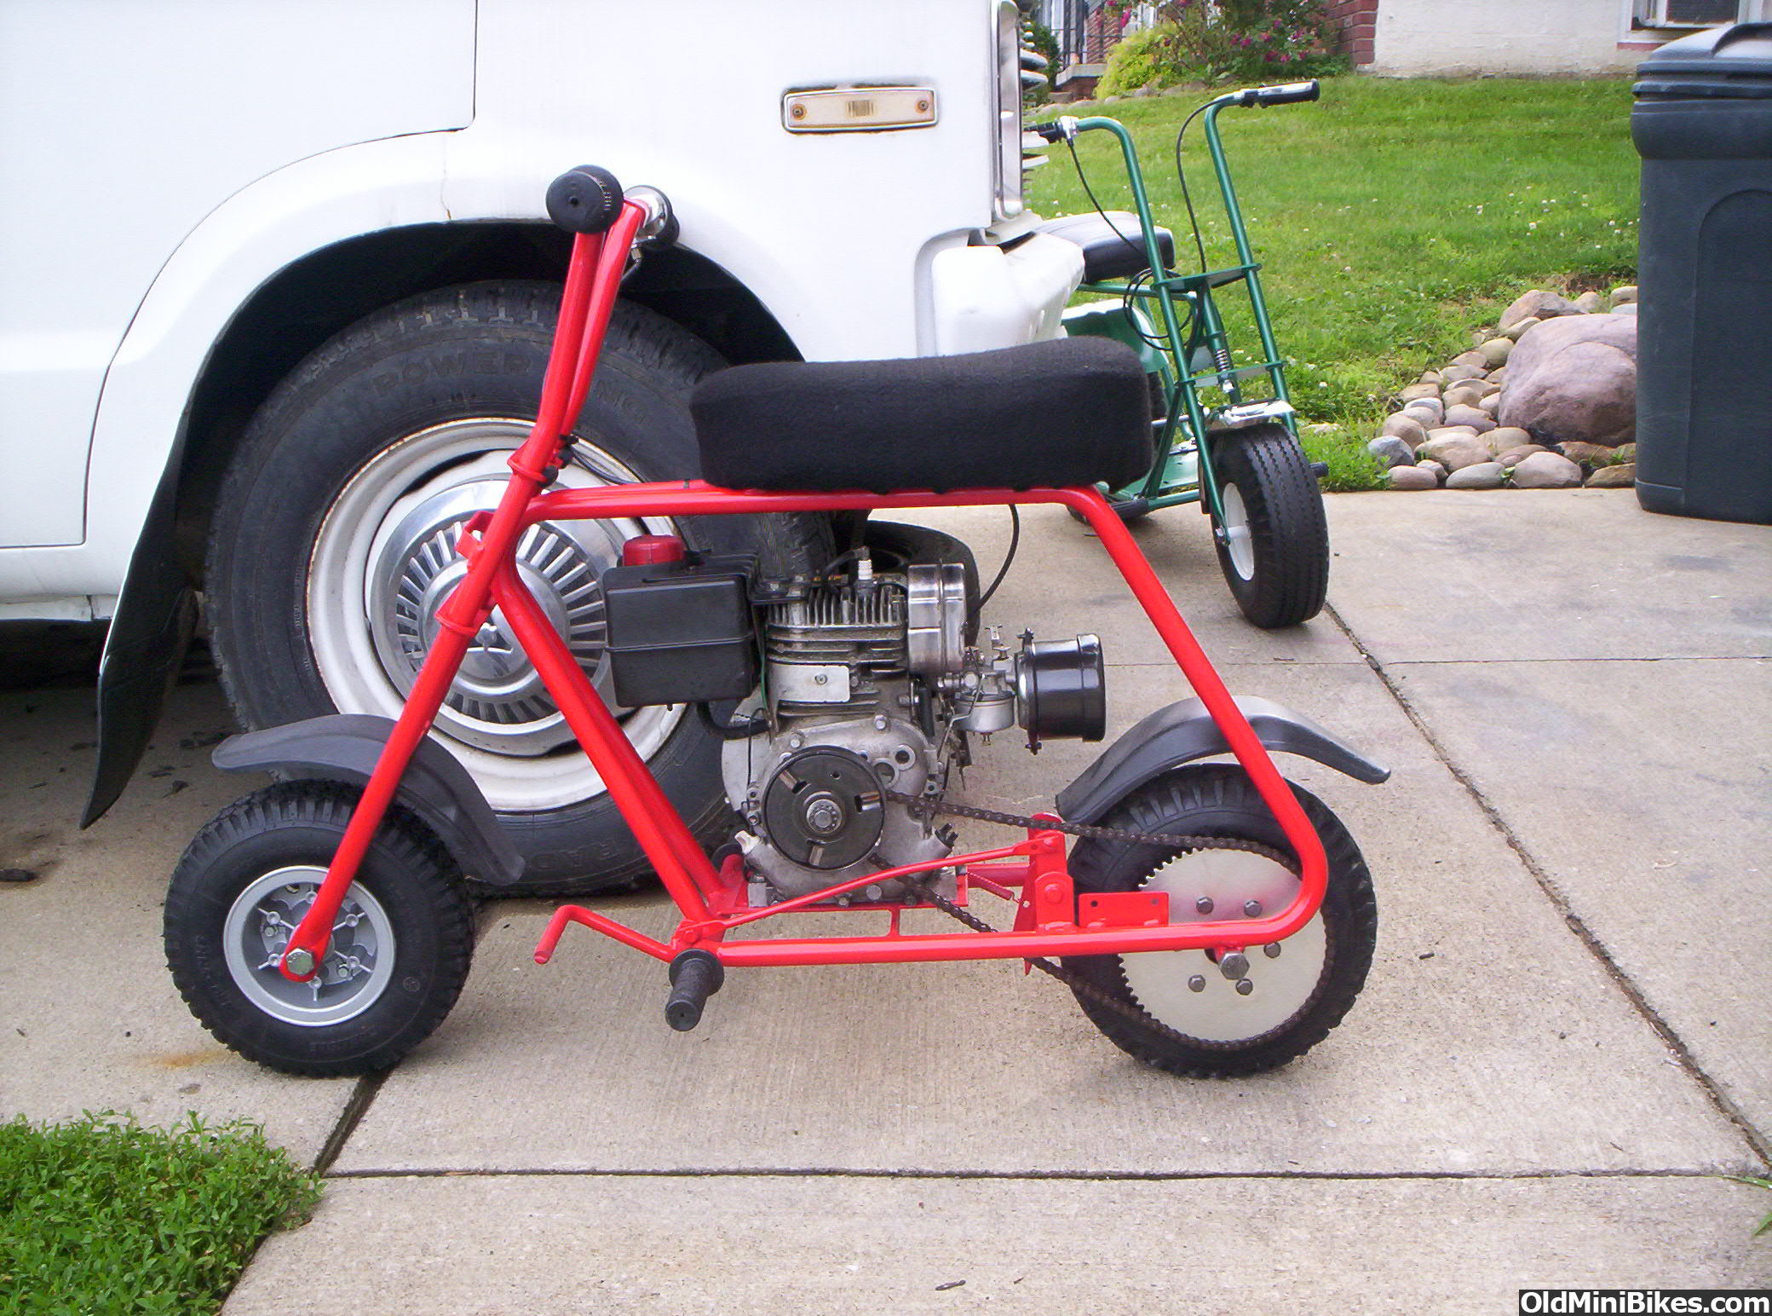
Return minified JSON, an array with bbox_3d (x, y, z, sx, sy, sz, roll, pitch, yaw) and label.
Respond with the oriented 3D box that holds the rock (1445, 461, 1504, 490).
[{"bbox_3d":[1.413,-0.439,4.532,0.143,0.066,0.120,-1,15,3],"label":"rock"}]

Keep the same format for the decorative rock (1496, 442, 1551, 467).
[{"bbox_3d":[1.583,-0.496,4.680,0.141,0.072,0.117,-1,15,3],"label":"decorative rock"}]

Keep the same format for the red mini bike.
[{"bbox_3d":[-0.120,-0.015,1.685,1.131,0.810,0.510,-1,12,3],"label":"red mini bike"}]

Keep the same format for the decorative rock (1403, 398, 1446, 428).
[{"bbox_3d":[1.403,-0.634,4.924,0.108,0.086,0.091,-1,15,3],"label":"decorative rock"}]

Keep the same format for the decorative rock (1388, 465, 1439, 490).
[{"bbox_3d":[1.226,-0.421,4.376,0.116,0.050,0.085,-1,15,2],"label":"decorative rock"}]

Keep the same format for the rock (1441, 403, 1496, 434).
[{"bbox_3d":[1.513,-0.617,4.893,0.144,0.081,0.121,-1,15,3],"label":"rock"}]

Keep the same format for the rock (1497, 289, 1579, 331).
[{"bbox_3d":[1.995,-1.054,5.755,0.245,0.134,0.205,-1,15,3],"label":"rock"}]

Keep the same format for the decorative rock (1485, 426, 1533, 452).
[{"bbox_3d":[1.569,-0.544,4.748,0.133,0.074,0.120,-1,15,2],"label":"decorative rock"}]

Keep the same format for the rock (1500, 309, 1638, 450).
[{"bbox_3d":[1.857,-0.724,4.890,0.527,0.332,0.420,-1,15,2],"label":"rock"}]

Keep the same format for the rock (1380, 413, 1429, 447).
[{"bbox_3d":[1.344,-0.585,4.880,0.133,0.092,0.120,-1,15,2],"label":"rock"}]

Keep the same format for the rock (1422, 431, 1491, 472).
[{"bbox_3d":[1.415,-0.508,4.680,0.182,0.109,0.151,-1,15,3],"label":"rock"}]

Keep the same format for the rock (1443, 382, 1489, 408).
[{"bbox_3d":[1.556,-0.700,5.062,0.123,0.080,0.103,-1,15,3],"label":"rock"}]

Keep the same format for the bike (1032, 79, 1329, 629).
[{"bbox_3d":[0.532,-0.584,3.467,0.550,0.890,1.170,-12,17,-6],"label":"bike"}]

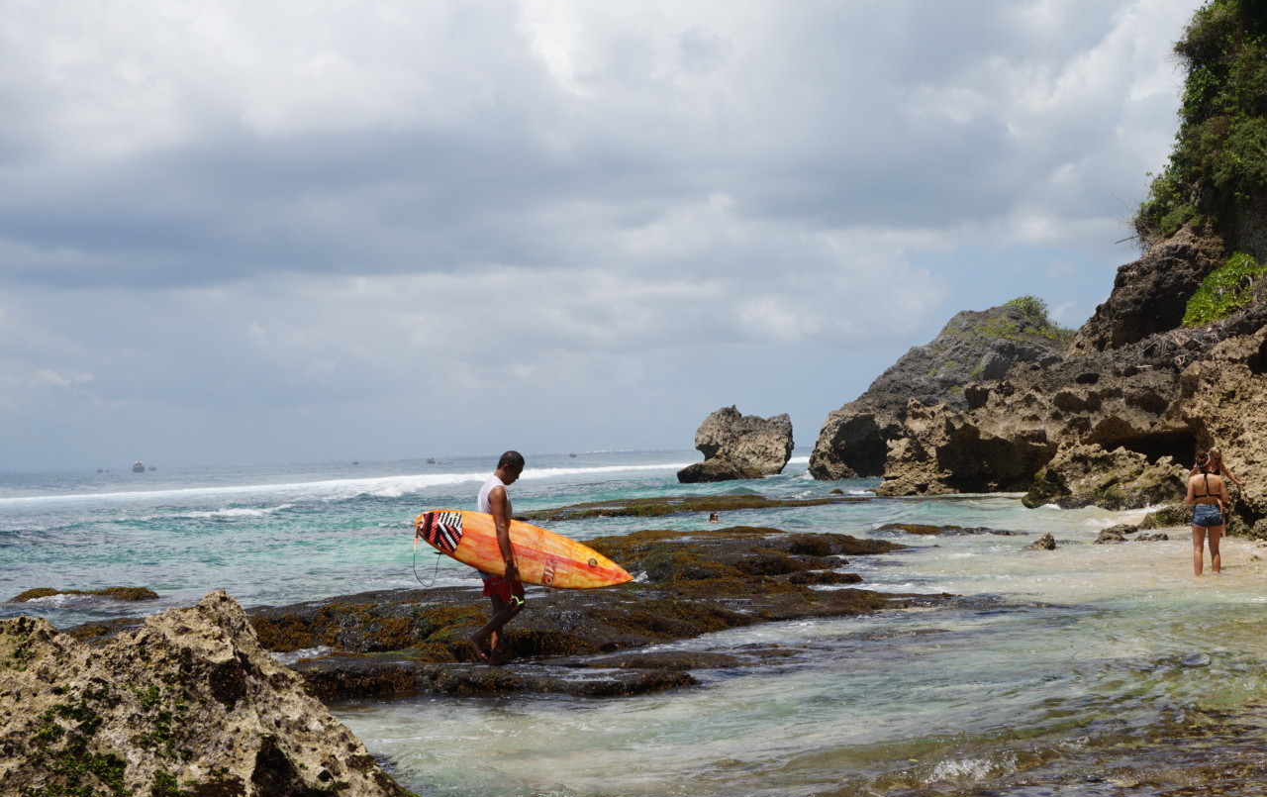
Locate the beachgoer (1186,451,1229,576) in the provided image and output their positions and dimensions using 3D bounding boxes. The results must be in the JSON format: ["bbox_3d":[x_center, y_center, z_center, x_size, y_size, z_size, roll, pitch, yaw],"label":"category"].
[{"bbox_3d":[7.264,1.483,25.800,0.550,1.630,0.360,-2,-2,16],"label":"beachgoer"}]

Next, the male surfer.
[{"bbox_3d":[-1.060,1.238,15.900,0.470,1.670,0.520,-1,-2,-5],"label":"male surfer"}]

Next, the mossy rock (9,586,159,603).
[{"bbox_3d":[-7.382,2.638,27.400,2.000,0.250,0.900,-1,-2,-16],"label":"mossy rock"}]

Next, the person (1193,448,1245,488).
[{"bbox_3d":[8.442,1.366,29.500,0.800,1.380,0.500,-2,-2,14],"label":"person"}]

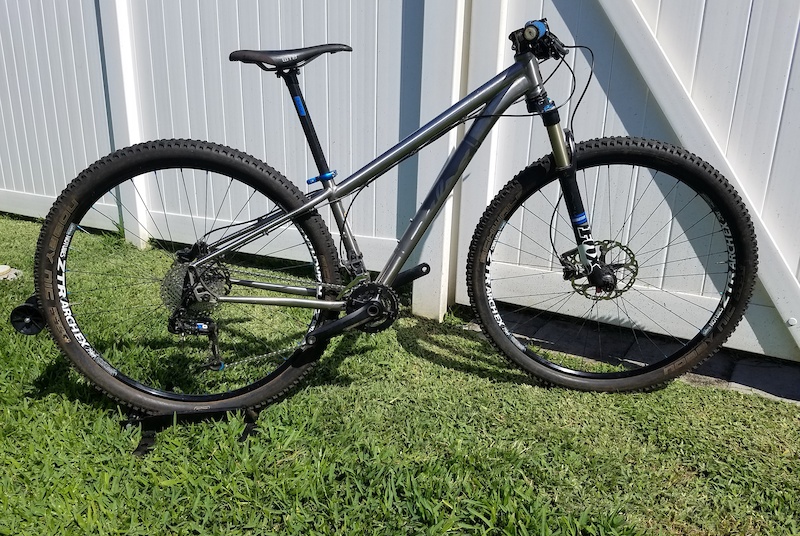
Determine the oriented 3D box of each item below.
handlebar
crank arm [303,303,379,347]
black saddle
[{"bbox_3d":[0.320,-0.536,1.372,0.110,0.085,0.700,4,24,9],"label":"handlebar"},{"bbox_3d":[-0.141,0.135,1.503,0.203,0.034,0.033,-25,20,2],"label":"crank arm"},{"bbox_3d":[-0.242,-0.473,1.355,0.270,0.064,0.138,-3,19,-6],"label":"black saddle"}]

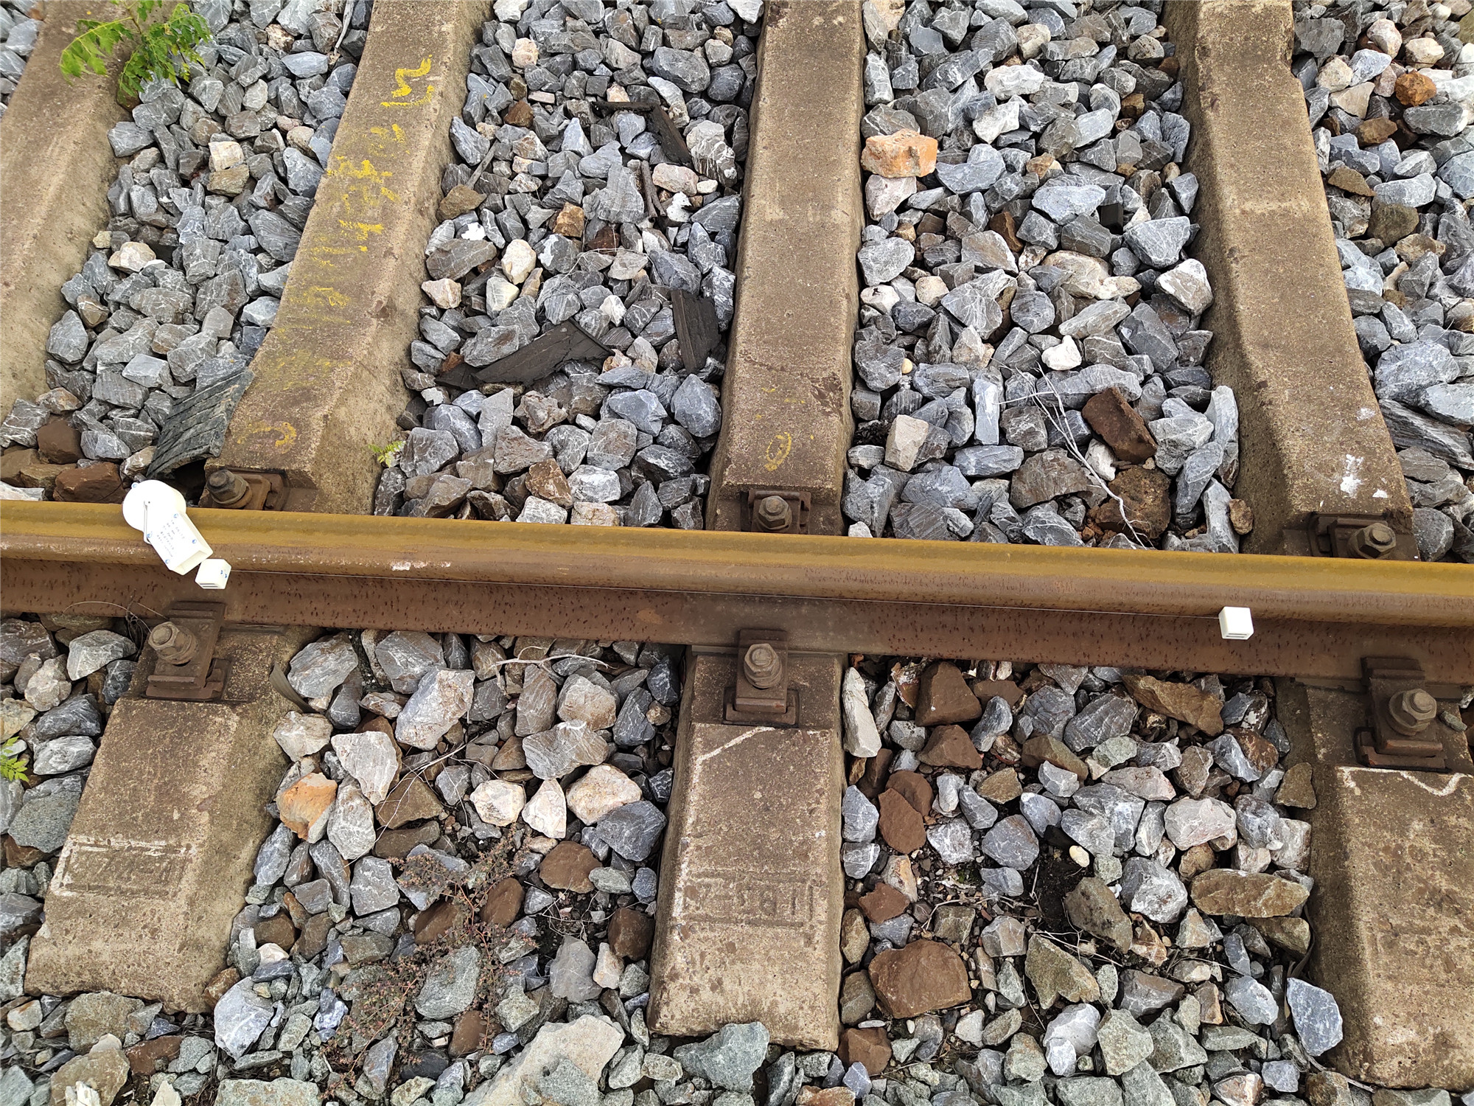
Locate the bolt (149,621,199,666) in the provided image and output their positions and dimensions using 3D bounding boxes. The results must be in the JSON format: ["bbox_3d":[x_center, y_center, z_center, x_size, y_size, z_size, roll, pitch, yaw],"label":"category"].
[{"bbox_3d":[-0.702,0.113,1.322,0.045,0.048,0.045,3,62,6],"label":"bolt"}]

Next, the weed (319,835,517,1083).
[{"bbox_3d":[-0.362,0.472,1.244,0.210,0.060,0.255,3,62,6],"label":"weed"}]

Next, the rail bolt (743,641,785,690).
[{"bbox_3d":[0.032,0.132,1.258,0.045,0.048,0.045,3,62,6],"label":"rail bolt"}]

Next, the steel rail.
[{"bbox_3d":[-0.062,0.031,1.294,1.840,0.140,0.114,3,62,6],"label":"steel rail"}]

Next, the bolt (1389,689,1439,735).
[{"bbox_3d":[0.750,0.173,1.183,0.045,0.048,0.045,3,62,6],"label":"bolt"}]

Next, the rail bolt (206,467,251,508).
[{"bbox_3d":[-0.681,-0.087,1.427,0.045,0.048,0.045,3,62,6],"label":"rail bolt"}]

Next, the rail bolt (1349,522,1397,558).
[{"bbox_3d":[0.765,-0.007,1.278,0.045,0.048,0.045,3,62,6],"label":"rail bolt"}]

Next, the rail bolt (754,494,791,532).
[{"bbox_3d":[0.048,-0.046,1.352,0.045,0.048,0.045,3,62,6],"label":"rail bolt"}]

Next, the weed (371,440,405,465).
[{"bbox_3d":[-0.517,-0.147,1.576,0.045,0.035,0.035,3,62,6],"label":"weed"}]

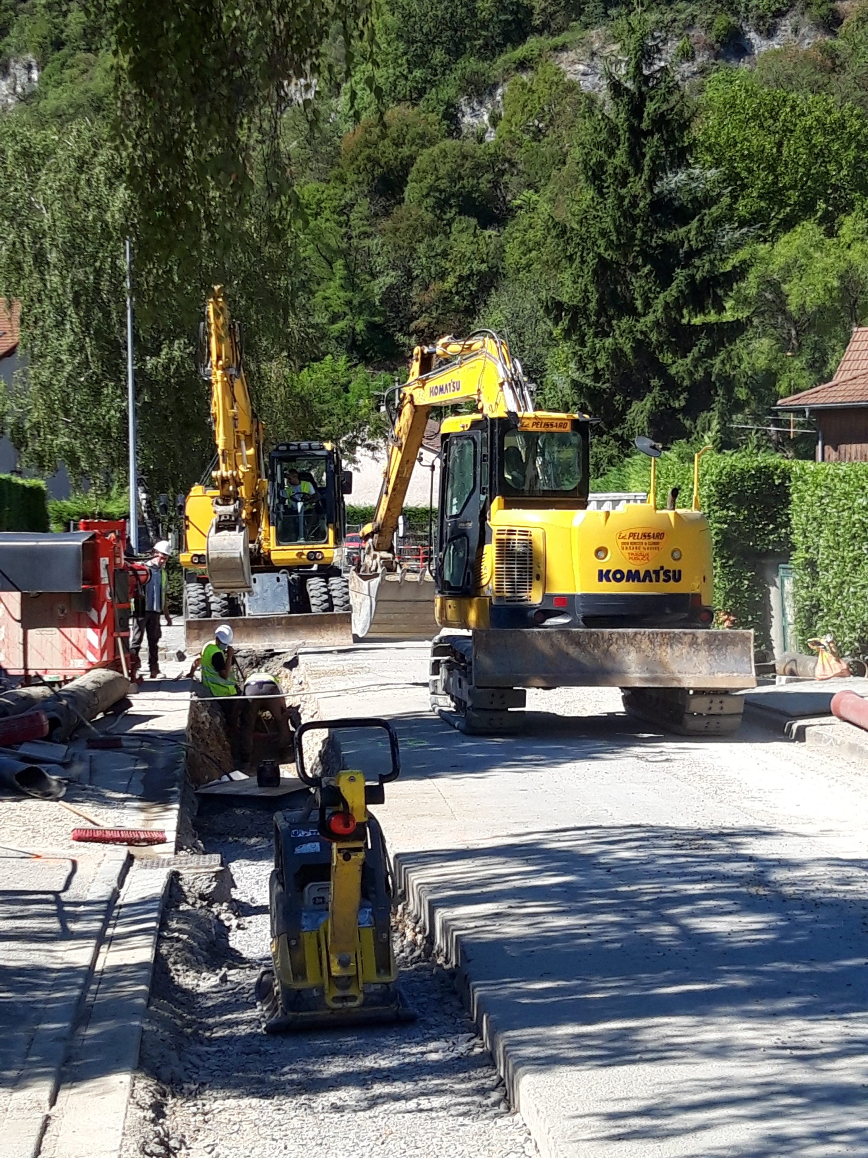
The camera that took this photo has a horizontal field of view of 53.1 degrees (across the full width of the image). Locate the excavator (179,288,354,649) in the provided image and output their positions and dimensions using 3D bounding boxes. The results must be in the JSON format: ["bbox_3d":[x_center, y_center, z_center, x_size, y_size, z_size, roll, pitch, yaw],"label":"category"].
[{"bbox_3d":[-2.881,-1.540,14.340,2.650,5.000,6.100,-1,3,-7],"label":"excavator"}]

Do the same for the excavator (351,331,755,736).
[{"bbox_3d":[0.704,-0.903,10.068,2.800,4.100,6.700,-1,3,-20],"label":"excavator"}]

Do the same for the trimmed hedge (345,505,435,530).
[{"bbox_3d":[-1.451,-1.950,30.000,4.000,1.300,1.000,0,3,0],"label":"trimmed hedge"}]

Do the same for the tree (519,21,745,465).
[{"bbox_3d":[6.049,-8.517,26.614,6.800,17.600,6.800,0,3,0],"label":"tree"}]

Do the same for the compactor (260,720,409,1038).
[{"bbox_3d":[-0.452,1.177,3.993,0.630,1.220,0.880,-1,3,-12],"label":"compactor"}]

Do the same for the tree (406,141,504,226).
[{"bbox_3d":[1.833,-33.974,75.000,8.800,8.000,8.500,0,3,0],"label":"tree"}]

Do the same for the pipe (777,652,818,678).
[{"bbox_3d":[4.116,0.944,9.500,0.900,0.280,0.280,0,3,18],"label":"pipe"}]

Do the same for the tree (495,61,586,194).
[{"bbox_3d":[10.477,-43.985,85.000,9.000,13.500,9.000,0,3,0],"label":"tree"}]

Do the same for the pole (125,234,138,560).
[{"bbox_3d":[-5.519,-2.699,15.884,0.200,7.200,0.200,0,3,0],"label":"pole"}]

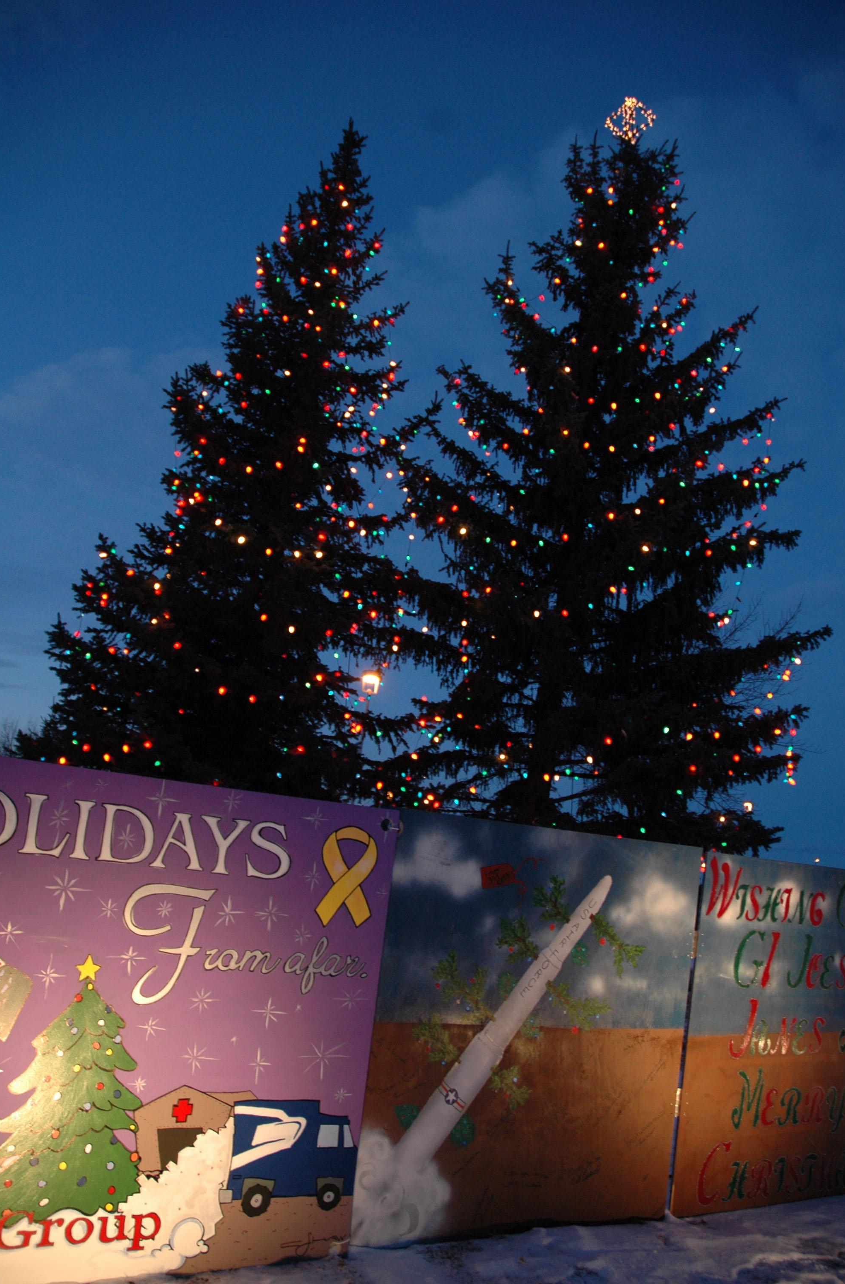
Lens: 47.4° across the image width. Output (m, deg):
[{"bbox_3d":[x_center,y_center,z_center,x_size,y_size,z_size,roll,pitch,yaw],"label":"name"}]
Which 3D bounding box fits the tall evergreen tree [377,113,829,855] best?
[{"bbox_3d":[2.467,-1.722,12.360,5.600,11.370,5.600,8,-12,0],"label":"tall evergreen tree"}]

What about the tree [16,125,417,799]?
[{"bbox_3d":[-2.073,-2.115,12.615,5.200,10.980,5.200,8,-12,0],"label":"tree"}]

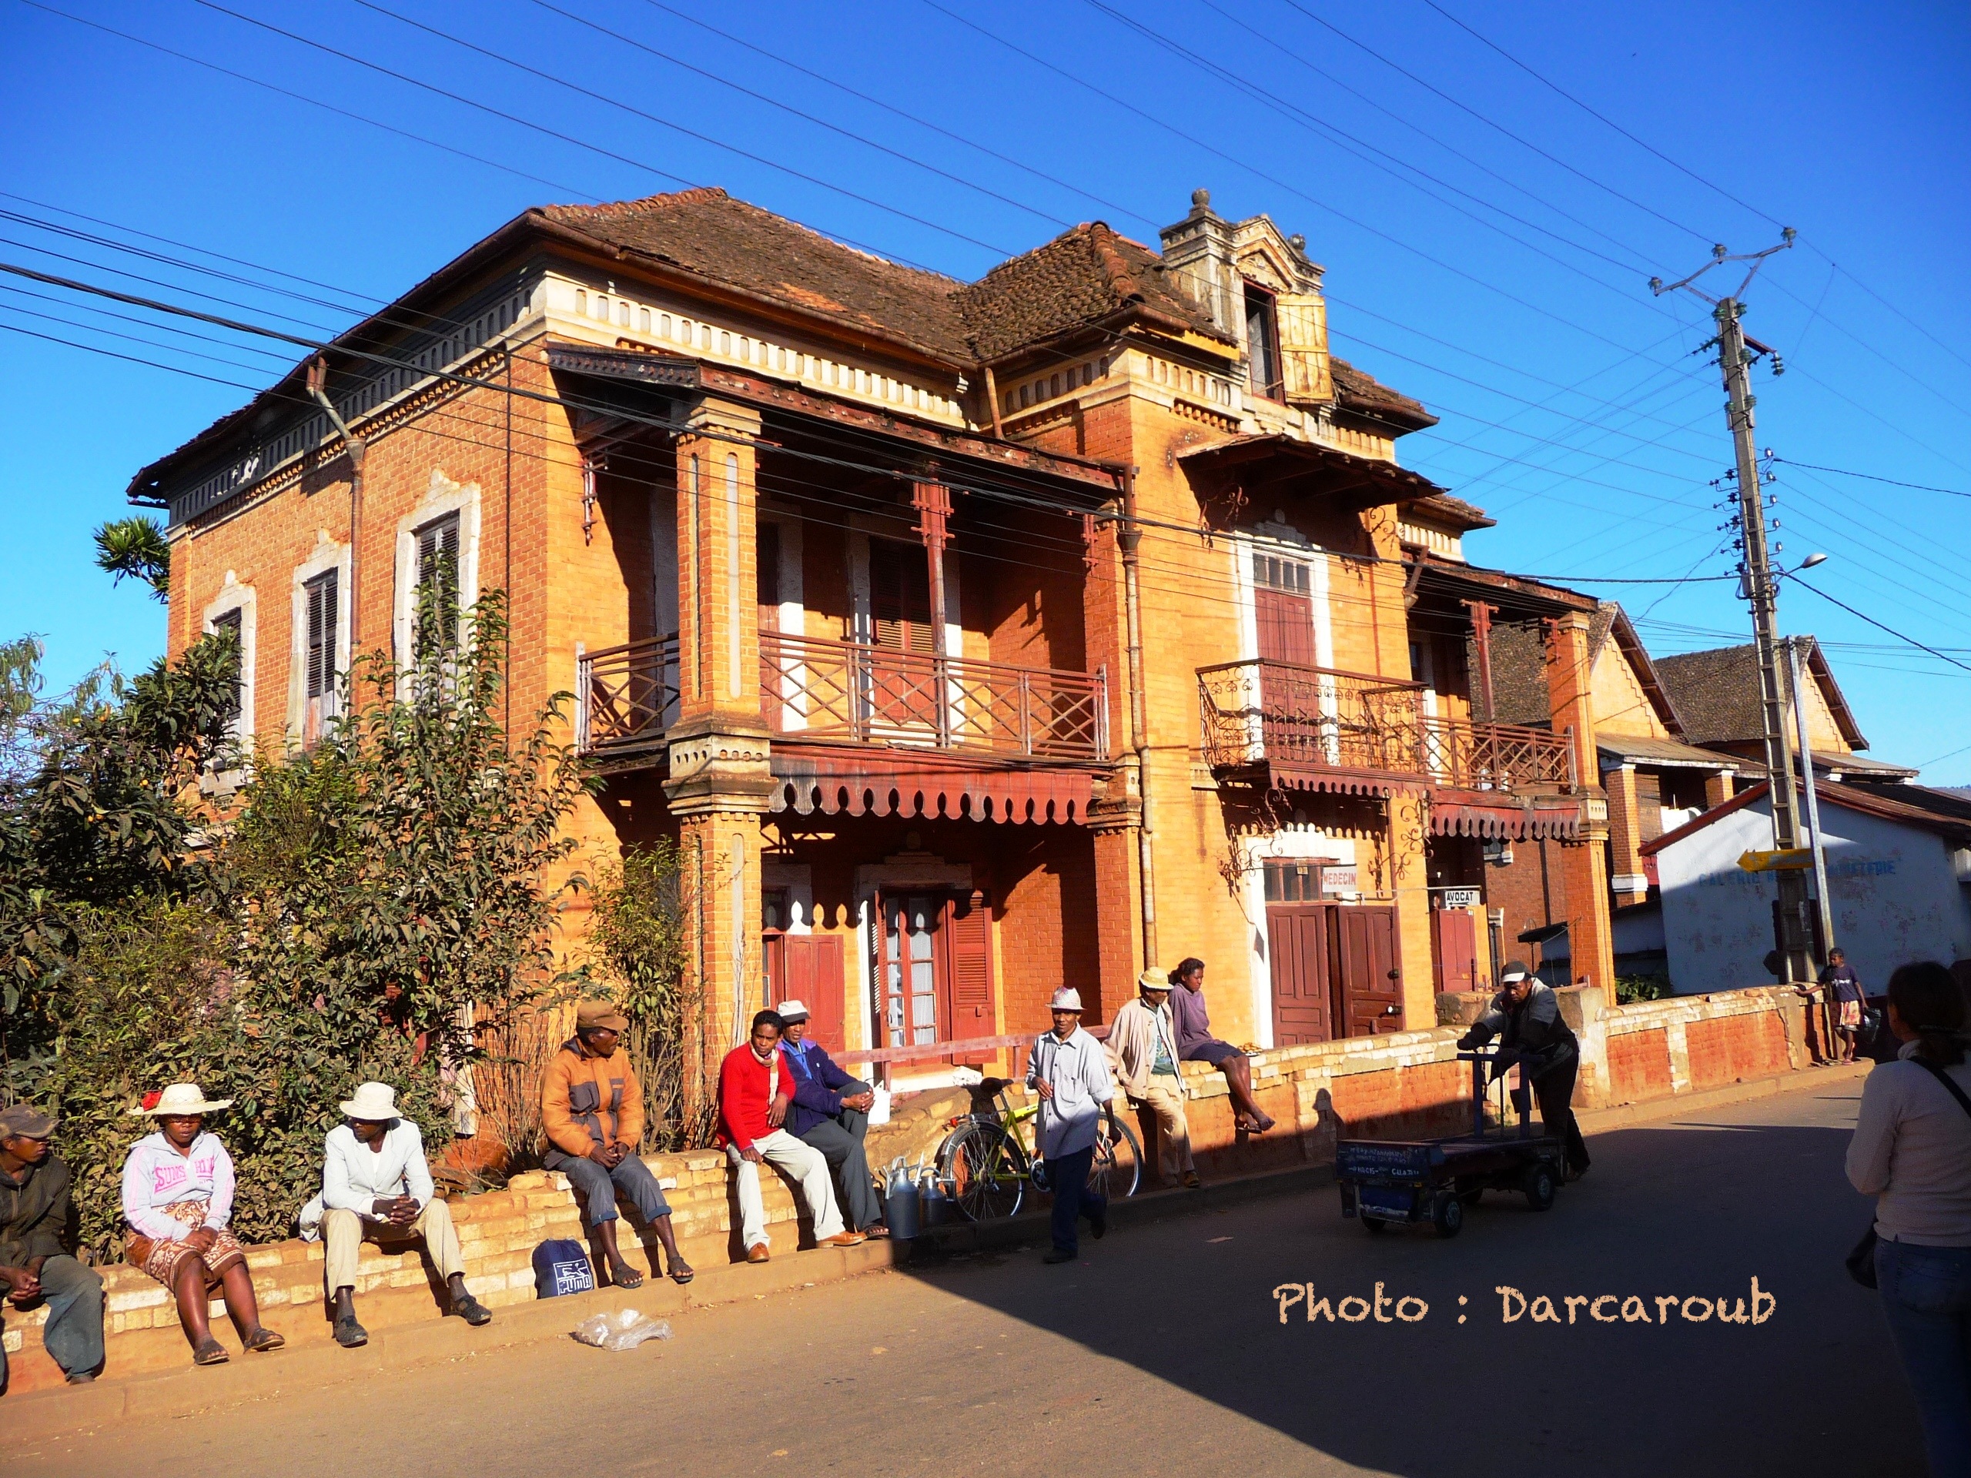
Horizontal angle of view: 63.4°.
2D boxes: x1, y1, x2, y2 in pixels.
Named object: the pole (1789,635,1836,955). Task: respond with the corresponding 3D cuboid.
[{"bbox_3d":[10.337,1.321,19.866,0.120,5.315,0.120,4,-9,-45],"label":"pole"}]

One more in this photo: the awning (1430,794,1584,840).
[{"bbox_3d":[8.194,1.292,25.070,4.949,0.549,0.137,4,-8,-44],"label":"awning"}]

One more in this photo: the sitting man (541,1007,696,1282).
[{"bbox_3d":[-1.953,2.120,8.430,0.566,1.444,0.808,2,-8,-34],"label":"sitting man"}]

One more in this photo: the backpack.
[{"bbox_3d":[-2.161,2.695,8.153,0.293,0.303,0.182,4,-9,-42],"label":"backpack"}]

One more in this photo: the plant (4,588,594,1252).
[{"bbox_3d":[-3.934,0.960,9.428,3.300,3.500,2.200,4,-8,-44],"label":"plant"}]

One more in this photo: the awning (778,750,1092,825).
[{"bbox_3d":[-0.432,0.533,16.783,4.949,0.598,0.137,4,-8,-44],"label":"awning"}]

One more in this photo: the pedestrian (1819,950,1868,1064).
[{"bbox_3d":[10.230,3.165,19.000,0.480,1.360,0.360,-7,-8,38],"label":"pedestrian"}]

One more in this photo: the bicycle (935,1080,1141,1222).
[{"bbox_3d":[0.380,2.714,10.731,1.760,1.000,0.550,4,-9,-39],"label":"bicycle"}]

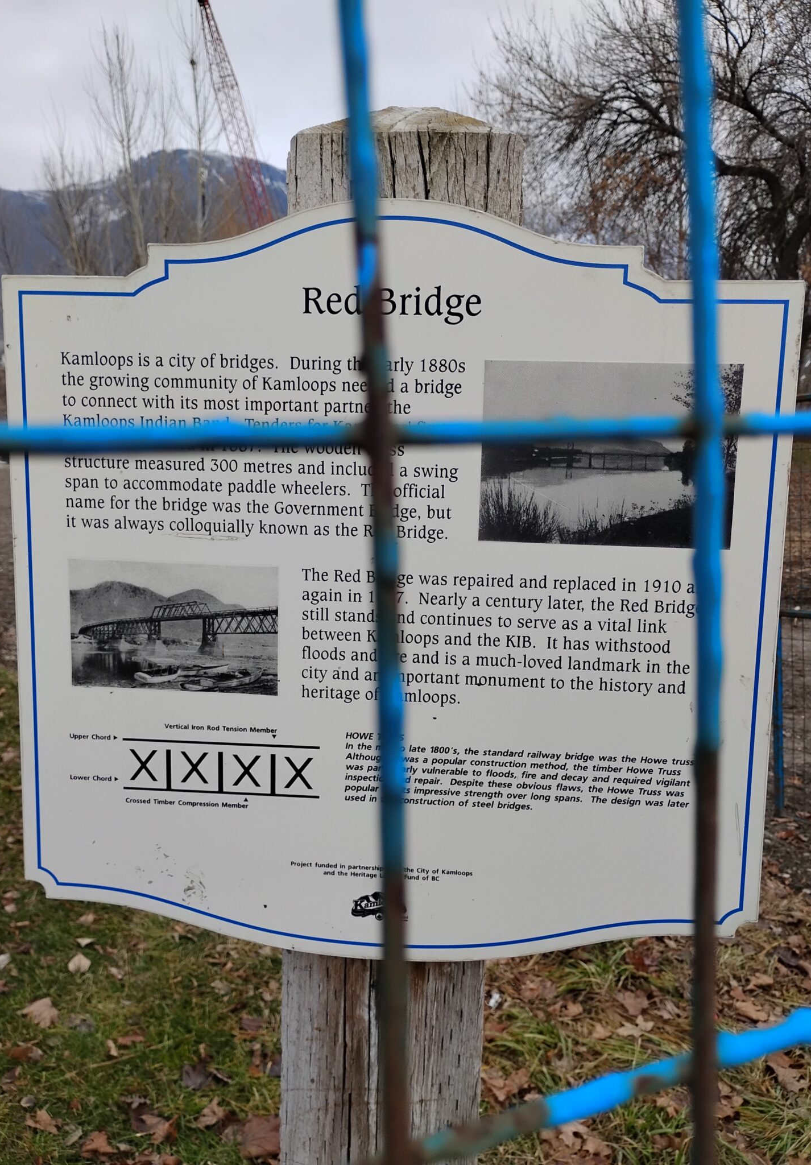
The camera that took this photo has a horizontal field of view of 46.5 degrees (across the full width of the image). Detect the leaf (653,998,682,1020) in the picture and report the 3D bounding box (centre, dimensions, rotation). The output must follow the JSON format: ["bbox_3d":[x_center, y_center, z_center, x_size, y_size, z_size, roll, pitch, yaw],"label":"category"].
[{"bbox_3d":[0.708,1.149,2.544,0.076,0.022,0.062,3,9,17],"label":"leaf"}]

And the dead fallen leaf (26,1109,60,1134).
[{"bbox_3d":[-0.843,1.253,2.196,0.077,0.023,0.055,-4,9,-23],"label":"dead fallen leaf"}]

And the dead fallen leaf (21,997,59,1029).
[{"bbox_3d":[-0.974,1.144,2.510,0.093,0.025,0.100,-3,9,-22],"label":"dead fallen leaf"}]

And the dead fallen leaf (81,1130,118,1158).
[{"bbox_3d":[-0.687,1.260,2.119,0.080,0.030,0.055,-3,8,-20],"label":"dead fallen leaf"}]

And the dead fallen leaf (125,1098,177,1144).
[{"bbox_3d":[-0.591,1.246,2.187,0.113,0.035,0.088,-3,8,-17],"label":"dead fallen leaf"}]

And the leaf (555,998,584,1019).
[{"bbox_3d":[0.440,1.147,2.541,0.079,0.025,0.062,2,9,11],"label":"leaf"}]

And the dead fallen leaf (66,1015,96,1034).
[{"bbox_3d":[-0.883,1.200,2.565,0.079,0.025,0.050,-4,9,-20],"label":"dead fallen leaf"}]

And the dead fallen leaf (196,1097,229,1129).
[{"bbox_3d":[-0.454,1.244,2.213,0.077,0.028,0.065,-2,8,-13],"label":"dead fallen leaf"}]

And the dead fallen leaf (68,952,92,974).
[{"bbox_3d":[-0.991,1.157,2.868,0.068,0.028,0.060,-4,9,-20],"label":"dead fallen leaf"}]

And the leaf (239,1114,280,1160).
[{"bbox_3d":[-0.306,1.213,2.066,0.120,0.030,0.105,-1,9,-9],"label":"leaf"}]

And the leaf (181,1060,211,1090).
[{"bbox_3d":[-0.503,1.182,2.266,0.071,0.030,0.070,-2,9,-13],"label":"leaf"}]

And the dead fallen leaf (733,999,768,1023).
[{"bbox_3d":[0.948,1.177,2.591,0.090,0.030,0.055,3,9,21],"label":"dead fallen leaf"}]

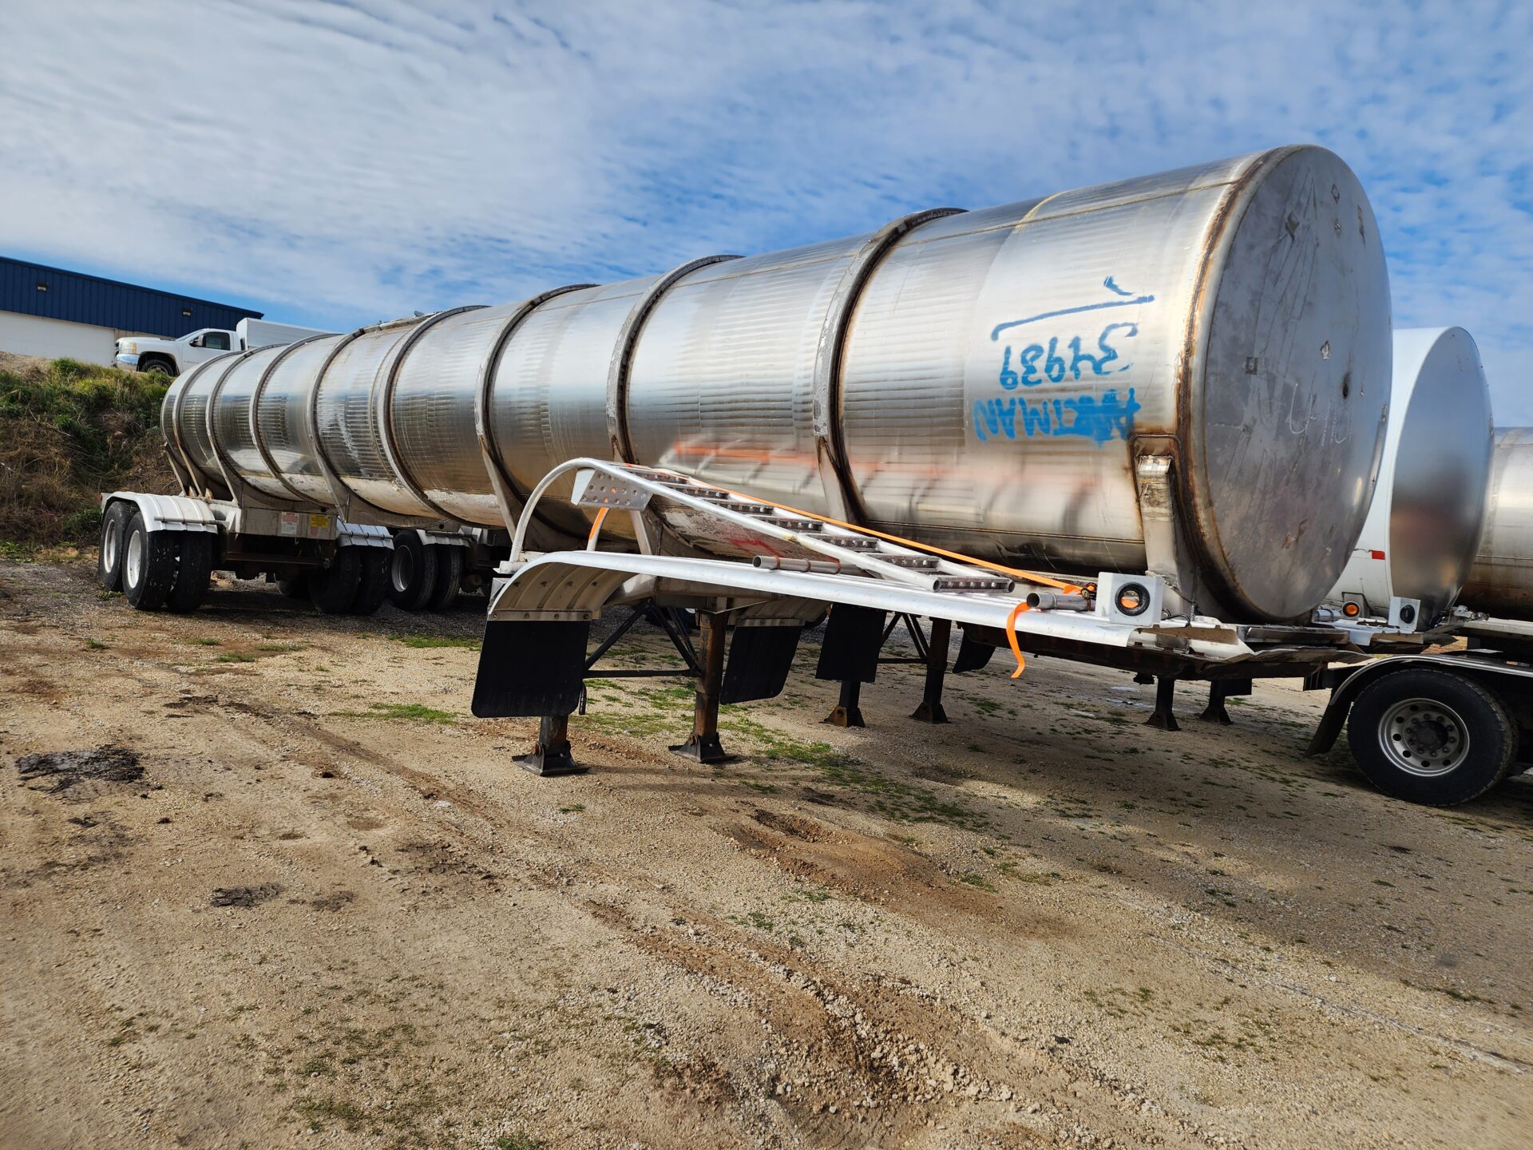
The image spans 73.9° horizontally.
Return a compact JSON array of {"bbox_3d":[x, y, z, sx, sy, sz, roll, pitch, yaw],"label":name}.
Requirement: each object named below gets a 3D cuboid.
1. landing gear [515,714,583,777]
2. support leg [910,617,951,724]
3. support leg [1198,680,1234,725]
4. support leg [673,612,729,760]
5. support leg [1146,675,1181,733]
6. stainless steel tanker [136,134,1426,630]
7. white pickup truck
[{"bbox_3d":[-1.205,0.663,5.894,0.320,0.900,0.340,2,4,-42],"label":"landing gear"},{"bbox_3d":[1.482,0.779,8.872,0.280,0.970,0.290,2,4,-42],"label":"support leg"},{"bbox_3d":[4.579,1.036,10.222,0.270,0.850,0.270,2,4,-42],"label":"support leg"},{"bbox_3d":[-0.385,0.685,6.628,0.320,0.950,0.330,2,4,-42],"label":"support leg"},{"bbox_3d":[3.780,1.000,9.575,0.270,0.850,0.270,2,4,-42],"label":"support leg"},{"bbox_3d":[-2.548,-1.274,8.314,1.732,1.732,13.283,3,4,-42],"label":"stainless steel tanker"},{"bbox_3d":[-15.658,-6.389,30.462,6.200,2.400,2.050,3,4,-33],"label":"white pickup truck"}]

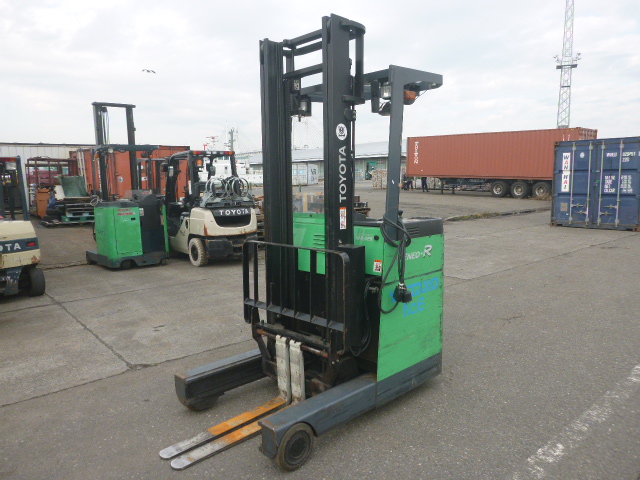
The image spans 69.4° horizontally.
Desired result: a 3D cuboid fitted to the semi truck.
[{"bbox_3d":[11.336,-5.024,31.063,2.500,4.053,12.400,-8,12,-38],"label":"semi truck"}]

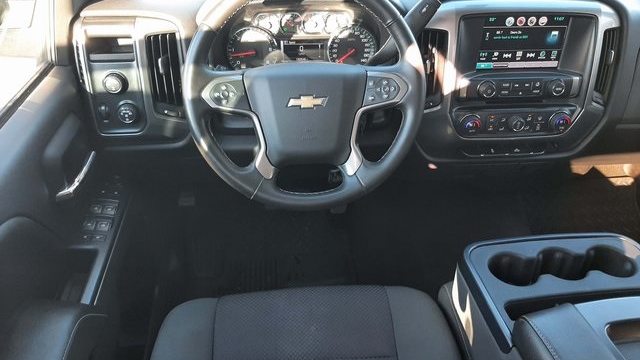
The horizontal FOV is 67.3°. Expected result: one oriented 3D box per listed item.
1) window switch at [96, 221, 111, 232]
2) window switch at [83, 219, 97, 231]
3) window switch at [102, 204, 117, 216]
[{"bbox_3d":[-0.390,0.084,0.865,0.021,0.011,0.024,2,41,-9],"label":"window switch"},{"bbox_3d":[-0.414,0.081,0.862,0.021,0.011,0.024,2,41,-9],"label":"window switch"},{"bbox_3d":[-0.393,0.057,0.898,0.021,0.011,0.024,2,41,-9],"label":"window switch"}]

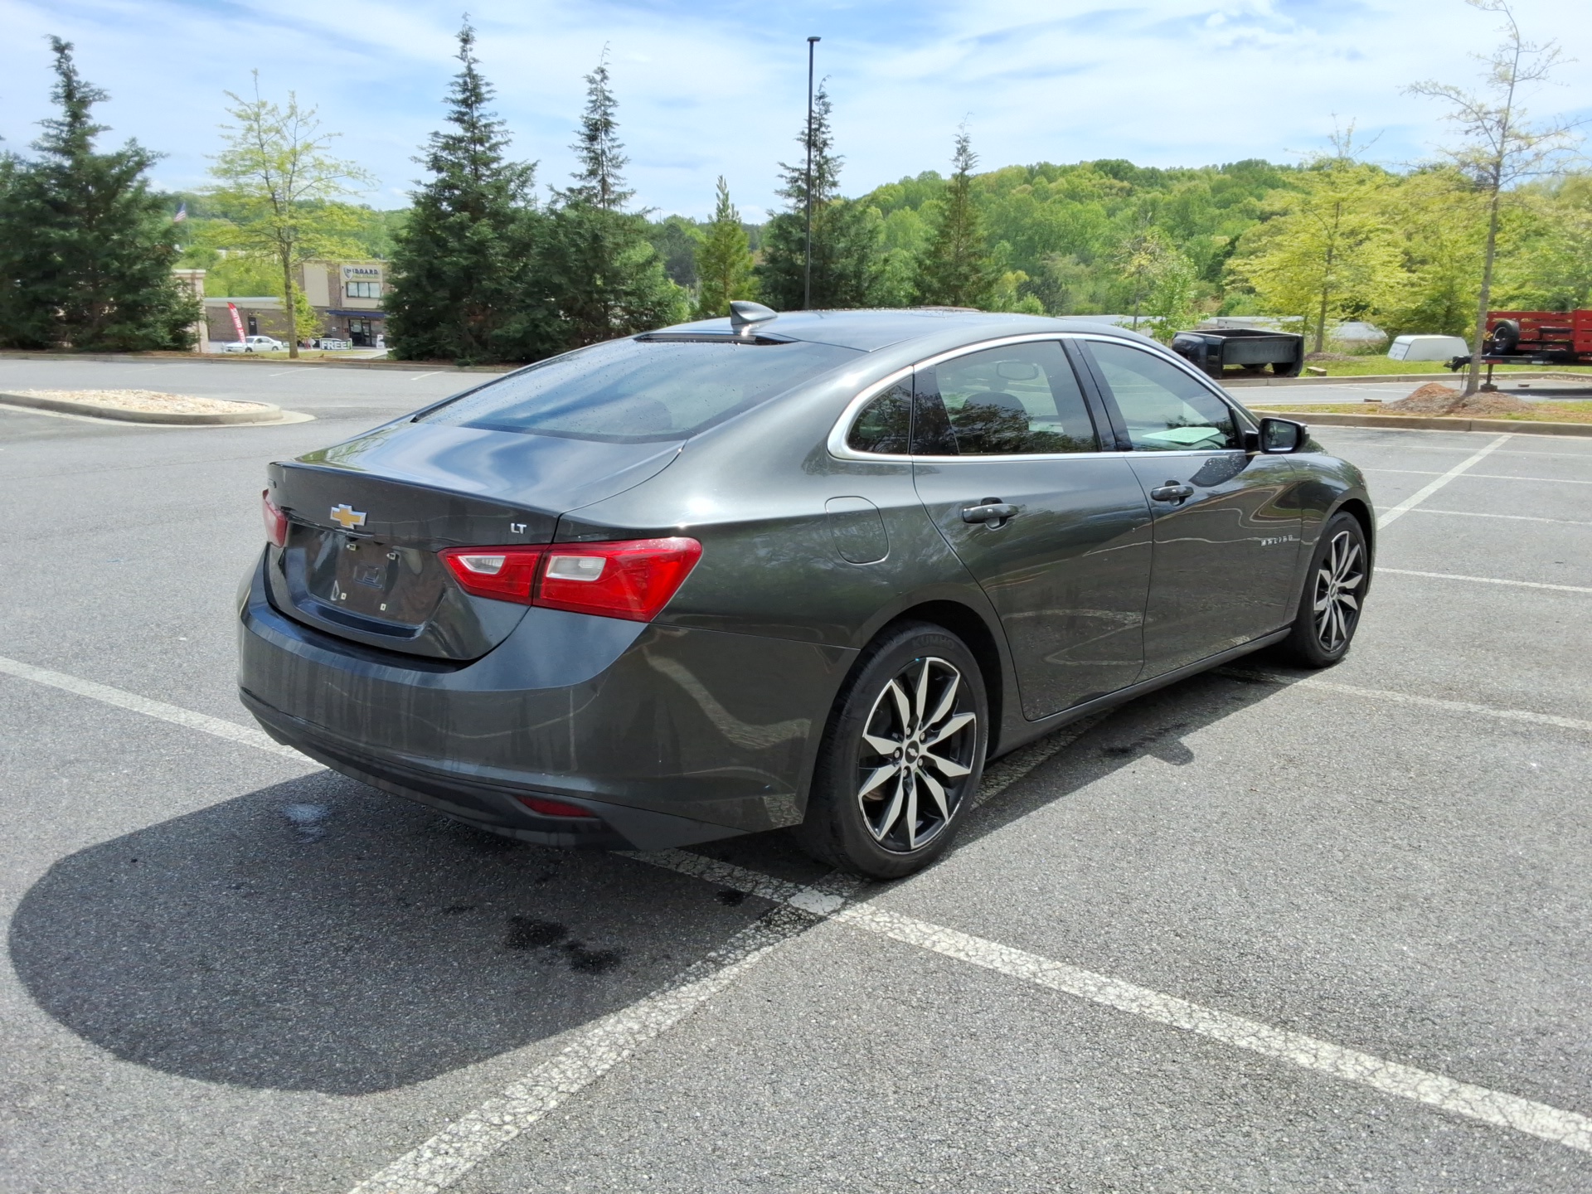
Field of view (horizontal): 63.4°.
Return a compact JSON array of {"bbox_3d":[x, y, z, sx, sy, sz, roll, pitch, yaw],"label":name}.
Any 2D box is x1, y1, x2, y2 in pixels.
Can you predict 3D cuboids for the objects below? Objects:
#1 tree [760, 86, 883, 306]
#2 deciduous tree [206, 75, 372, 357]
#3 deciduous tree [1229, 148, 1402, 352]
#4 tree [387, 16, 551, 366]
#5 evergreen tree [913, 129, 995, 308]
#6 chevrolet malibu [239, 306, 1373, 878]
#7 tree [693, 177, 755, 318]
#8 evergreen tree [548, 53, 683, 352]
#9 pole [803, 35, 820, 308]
[{"bbox_3d":[0.614,-9.014,31.788,3.162,6.882,3.162,0,12,0],"label":"tree"},{"bbox_3d":[-13.079,-9.754,33.273,4.274,7.018,4.274,0,12,0],"label":"deciduous tree"},{"bbox_3d":[15.886,-10.664,39.350,5.283,6.281,5.283,0,12,0],"label":"deciduous tree"},{"bbox_3d":[-8.519,-10.393,33.601,4.349,8.681,4.349,0,12,0],"label":"tree"},{"bbox_3d":[3.927,-8.483,31.894,2.033,5.855,2.033,0,12,0],"label":"evergreen tree"},{"bbox_3d":[0.594,-0.308,4.739,1.920,1.465,4.923,11,16,42],"label":"chevrolet malibu"},{"bbox_3d":[-1.833,-8.237,33.001,1.594,4.820,1.594,0,12,0],"label":"tree"},{"bbox_3d":[-4.595,-9.677,32.702,3.537,7.713,3.537,0,12,0],"label":"evergreen tree"},{"bbox_3d":[0.365,-9.010,30.200,0.380,7.729,0.300,0,12,0],"label":"pole"}]

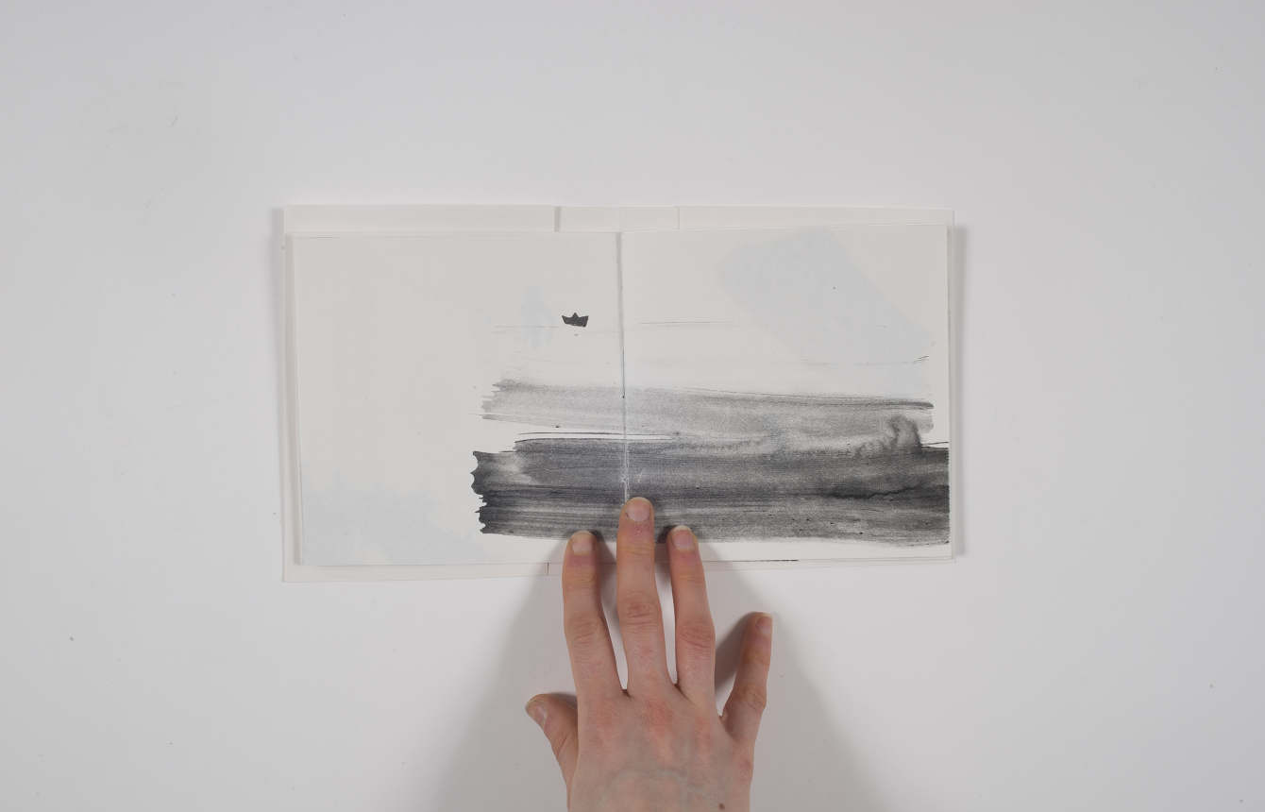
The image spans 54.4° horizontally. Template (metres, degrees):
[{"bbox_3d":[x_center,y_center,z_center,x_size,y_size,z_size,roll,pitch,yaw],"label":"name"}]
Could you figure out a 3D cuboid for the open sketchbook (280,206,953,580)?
[{"bbox_3d":[-0.006,-0.005,0.548,0.299,0.016,0.164,0,90,0],"label":"open sketchbook"}]

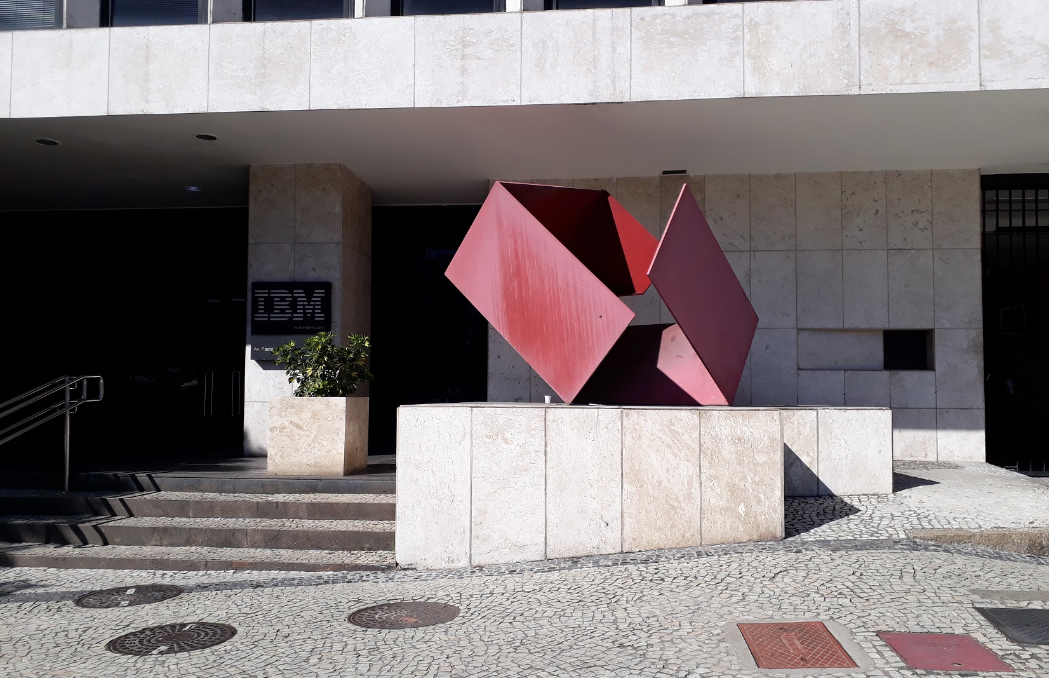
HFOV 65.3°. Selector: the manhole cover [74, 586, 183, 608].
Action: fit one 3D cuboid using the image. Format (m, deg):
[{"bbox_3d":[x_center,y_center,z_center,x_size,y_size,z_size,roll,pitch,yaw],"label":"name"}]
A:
[{"bbox_3d":[-2.640,1.744,5.499,0.643,0.040,0.643,-2,-4,5],"label":"manhole cover"}]

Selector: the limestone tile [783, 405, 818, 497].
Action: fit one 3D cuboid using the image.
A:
[{"bbox_3d":[2.436,1.064,7.694,0.618,0.808,0.040,0,-3,6],"label":"limestone tile"}]

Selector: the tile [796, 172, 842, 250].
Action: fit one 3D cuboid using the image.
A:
[{"bbox_3d":[3.653,-1.579,10.161,0.556,0.976,0.041,0,-3,5],"label":"tile"}]

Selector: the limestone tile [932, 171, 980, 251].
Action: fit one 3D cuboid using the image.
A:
[{"bbox_3d":[5.172,-1.559,9.819,0.552,0.963,0.030,0,-3,5],"label":"limestone tile"}]

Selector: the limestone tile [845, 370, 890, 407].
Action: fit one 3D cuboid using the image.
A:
[{"bbox_3d":[4.125,0.608,9.894,0.540,0.442,0.030,0,-2,6],"label":"limestone tile"}]

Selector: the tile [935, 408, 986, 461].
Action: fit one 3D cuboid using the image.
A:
[{"bbox_3d":[5.864,1.291,11.009,0.616,0.705,0.040,0,-3,6],"label":"tile"}]

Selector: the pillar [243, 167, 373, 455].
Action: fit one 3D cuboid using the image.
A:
[{"bbox_3d":[-2.707,-0.326,10.407,1.147,3.506,1.229,0,-3,5],"label":"pillar"}]

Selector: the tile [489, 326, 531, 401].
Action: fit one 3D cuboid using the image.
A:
[{"bbox_3d":[-0.193,0.352,10.321,0.535,0.961,0.030,0,-2,6],"label":"tile"}]

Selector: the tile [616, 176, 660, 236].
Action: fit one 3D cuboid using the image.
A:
[{"bbox_3d":[1.426,-1.566,10.246,0.559,0.959,0.030,0,-2,6],"label":"tile"}]

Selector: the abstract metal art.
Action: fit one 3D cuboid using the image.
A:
[{"bbox_3d":[0.788,-0.444,8.223,3.041,2.166,1.800,0,-3,6],"label":"abstract metal art"}]

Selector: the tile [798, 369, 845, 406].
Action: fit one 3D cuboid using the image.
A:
[{"bbox_3d":[3.575,0.606,9.868,0.549,0.438,0.030,0,-3,5],"label":"tile"}]

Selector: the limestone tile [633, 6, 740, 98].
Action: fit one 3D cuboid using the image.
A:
[{"bbox_3d":[1.484,-2.617,7.497,1.016,0.869,0.030,0,-3,5],"label":"limestone tile"}]

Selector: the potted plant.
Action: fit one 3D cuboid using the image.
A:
[{"bbox_3d":[-2.049,0.635,8.318,0.898,1.408,0.847,0,-3,5],"label":"potted plant"}]

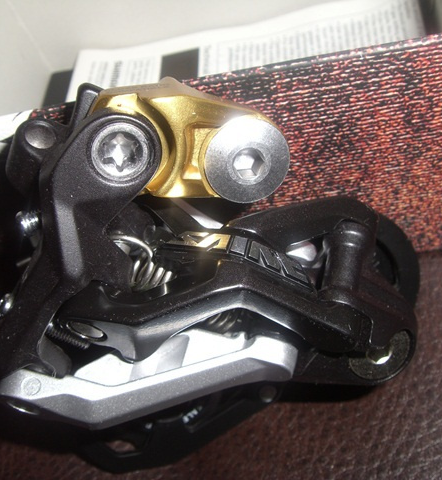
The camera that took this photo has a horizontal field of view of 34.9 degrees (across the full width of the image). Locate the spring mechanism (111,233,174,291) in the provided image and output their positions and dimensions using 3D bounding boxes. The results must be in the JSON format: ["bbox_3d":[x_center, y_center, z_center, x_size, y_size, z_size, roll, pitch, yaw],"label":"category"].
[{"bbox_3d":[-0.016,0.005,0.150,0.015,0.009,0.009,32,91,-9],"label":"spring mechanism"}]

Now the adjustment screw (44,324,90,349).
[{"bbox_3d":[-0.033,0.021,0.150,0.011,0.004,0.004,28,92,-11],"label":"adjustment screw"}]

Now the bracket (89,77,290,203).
[{"bbox_3d":[-0.007,-0.021,0.146,0.040,0.020,0.022,5,99,-15],"label":"bracket"}]

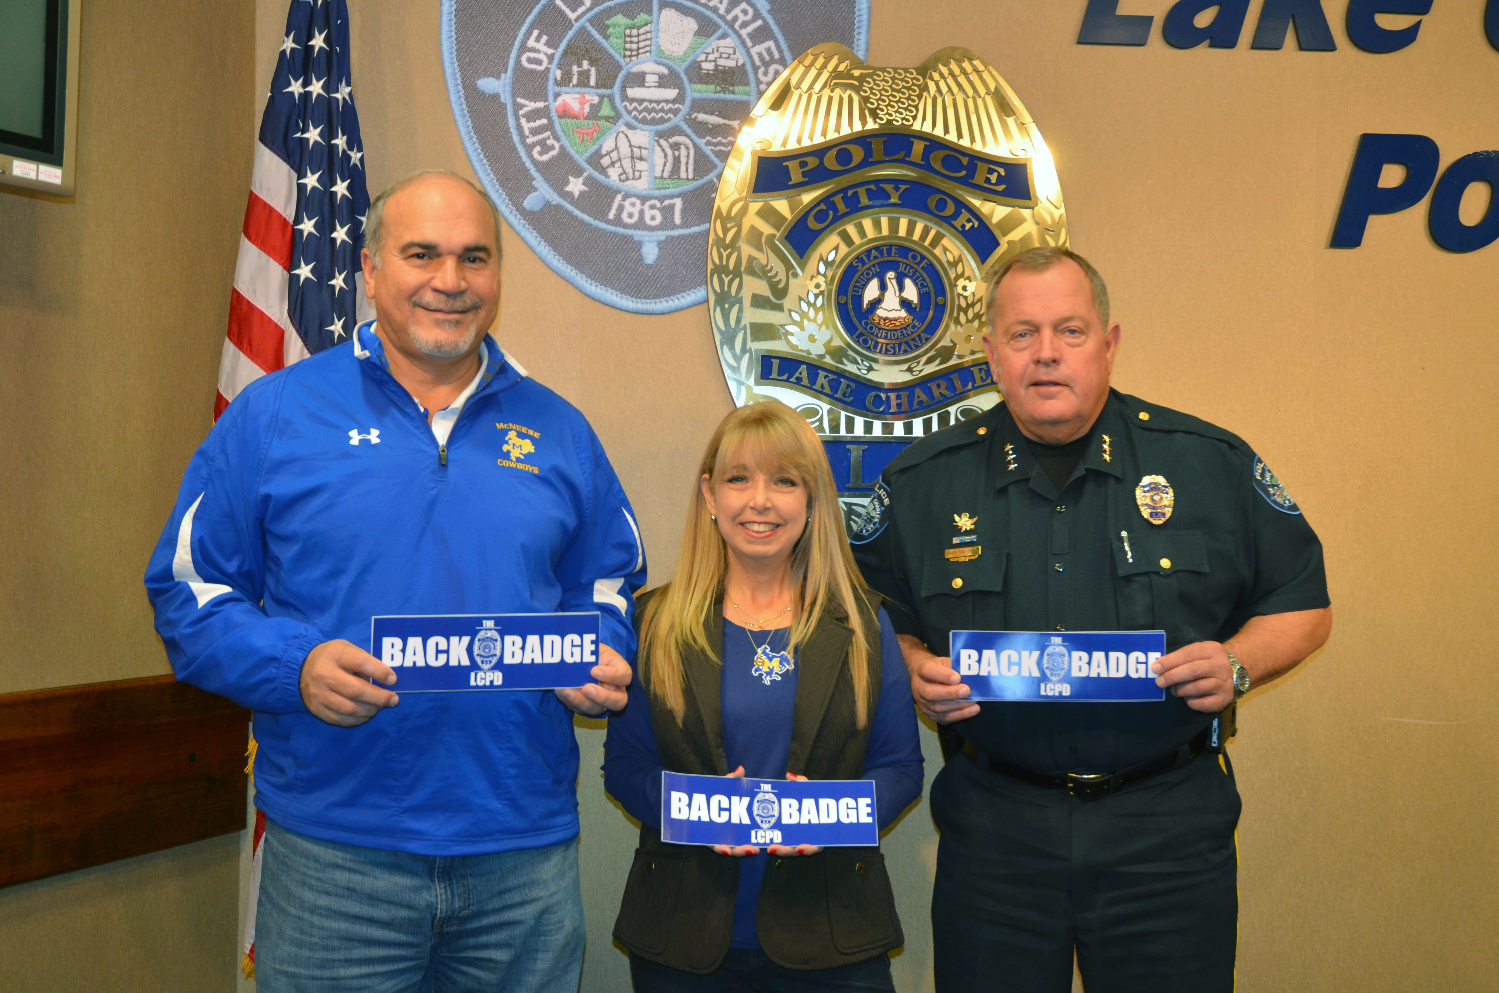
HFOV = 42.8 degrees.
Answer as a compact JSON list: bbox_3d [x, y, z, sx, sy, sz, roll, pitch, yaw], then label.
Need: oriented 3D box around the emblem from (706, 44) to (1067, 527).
[{"bbox_3d":[0.218,-0.339,3.030,0.570,0.755,0.045,1,0,-5],"label":"emblem"}]

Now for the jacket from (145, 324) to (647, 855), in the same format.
[{"bbox_3d":[-0.462,0.122,2.500,0.650,0.690,0.420,1,0,-13],"label":"jacket"}]

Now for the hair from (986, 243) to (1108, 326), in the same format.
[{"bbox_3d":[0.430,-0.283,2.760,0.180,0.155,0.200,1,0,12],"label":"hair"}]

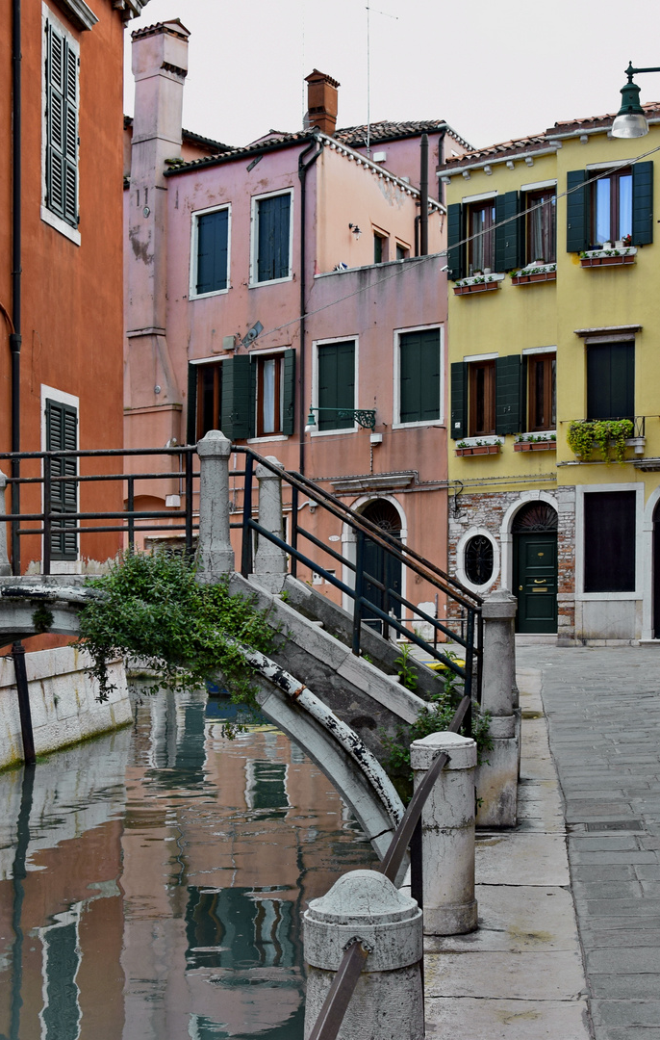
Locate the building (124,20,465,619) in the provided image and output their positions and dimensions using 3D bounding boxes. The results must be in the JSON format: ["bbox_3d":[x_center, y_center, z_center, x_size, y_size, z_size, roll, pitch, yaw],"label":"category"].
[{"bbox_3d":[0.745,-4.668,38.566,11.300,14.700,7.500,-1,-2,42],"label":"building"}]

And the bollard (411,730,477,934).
[{"bbox_3d":[0.500,1.352,6.800,0.290,0.860,0.290,0,-1,8],"label":"bollard"}]

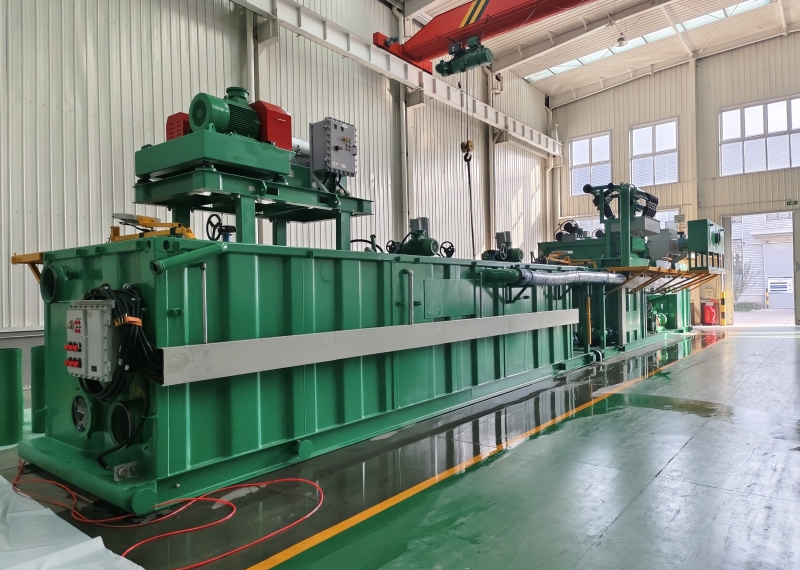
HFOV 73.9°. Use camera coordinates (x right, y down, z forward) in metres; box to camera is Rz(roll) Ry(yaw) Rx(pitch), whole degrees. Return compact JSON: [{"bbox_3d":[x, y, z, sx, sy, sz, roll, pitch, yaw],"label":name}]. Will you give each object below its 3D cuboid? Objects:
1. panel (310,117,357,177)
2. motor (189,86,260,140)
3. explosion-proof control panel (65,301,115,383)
[{"bbox_3d":[-0.815,-1.692,6.645,0.383,0.636,0.424,-2,-1,39],"label":"panel"},{"bbox_3d":[-1.767,-1.736,5.450,0.407,0.559,0.627,-2,-1,39],"label":"motor"},{"bbox_3d":[-2.409,0.437,4.297,0.774,0.613,0.277,-2,-1,39],"label":"explosion-proof control panel"}]

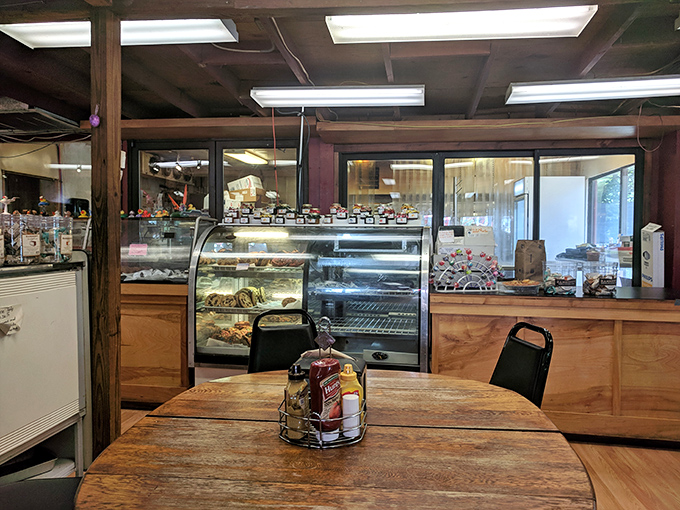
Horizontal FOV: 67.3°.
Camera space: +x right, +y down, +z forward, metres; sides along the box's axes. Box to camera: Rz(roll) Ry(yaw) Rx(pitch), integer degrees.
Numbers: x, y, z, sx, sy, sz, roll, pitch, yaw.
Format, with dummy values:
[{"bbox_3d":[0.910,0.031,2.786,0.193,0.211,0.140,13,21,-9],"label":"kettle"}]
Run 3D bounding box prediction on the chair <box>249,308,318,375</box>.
[{"bbox_3d":[-0.195,0.715,2.148,0.440,0.890,0.540,0,3,-16],"label":"chair"}]

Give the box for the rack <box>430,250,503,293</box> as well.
[{"bbox_3d":[0.848,0.106,3.470,0.450,0.275,0.170,1,2,1],"label":"rack"}]

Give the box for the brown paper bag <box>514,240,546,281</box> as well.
[{"bbox_3d":[1.430,0.055,3.832,0.210,0.325,0.140,1,3,9],"label":"brown paper bag"}]

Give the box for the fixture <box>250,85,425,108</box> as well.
[{"bbox_3d":[-0.002,-1.161,3.734,1.230,0.080,0.270,1,3,9],"label":"fixture"}]

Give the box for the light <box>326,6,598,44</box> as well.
[{"bbox_3d":[0.563,-1.130,2.492,1.230,0.075,0.270,1,3,9],"label":"light"}]

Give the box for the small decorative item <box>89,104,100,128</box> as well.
[{"bbox_3d":[-1.252,-0.706,2.604,0.058,0.120,0.050,1,3,9],"label":"small decorative item"}]

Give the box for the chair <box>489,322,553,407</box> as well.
[{"bbox_3d":[0.541,0.731,2.022,0.540,0.890,0.440,0,3,-18],"label":"chair"}]

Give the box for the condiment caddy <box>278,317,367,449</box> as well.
[{"bbox_3d":[-0.038,0.309,1.316,0.204,0.297,0.205,1,2,9],"label":"condiment caddy"}]

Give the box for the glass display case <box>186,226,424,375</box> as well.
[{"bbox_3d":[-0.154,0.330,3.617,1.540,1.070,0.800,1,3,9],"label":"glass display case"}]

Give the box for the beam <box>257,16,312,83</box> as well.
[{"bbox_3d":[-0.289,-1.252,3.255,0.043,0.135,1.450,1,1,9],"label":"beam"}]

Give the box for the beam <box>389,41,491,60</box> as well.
[{"bbox_3d":[0.581,-1.231,2.963,0.574,0.130,0.046,1,1,9],"label":"beam"}]

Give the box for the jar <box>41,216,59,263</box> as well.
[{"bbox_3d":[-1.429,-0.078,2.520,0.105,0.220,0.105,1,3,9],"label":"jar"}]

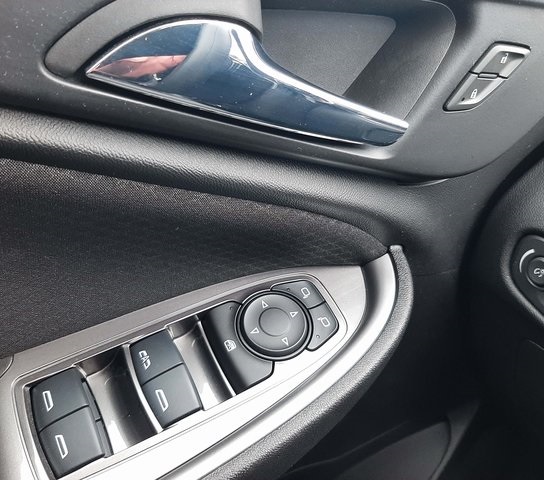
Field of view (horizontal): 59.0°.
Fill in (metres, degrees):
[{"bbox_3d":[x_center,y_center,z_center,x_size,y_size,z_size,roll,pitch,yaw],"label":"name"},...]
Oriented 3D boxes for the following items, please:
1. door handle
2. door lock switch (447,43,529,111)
[{"bbox_3d":[-0.003,-0.071,0.227,0.158,0.042,0.028,4,39,-26],"label":"door handle"},{"bbox_3d":[0.111,-0.086,0.253,0.026,0.046,0.010,14,34,-33],"label":"door lock switch"}]

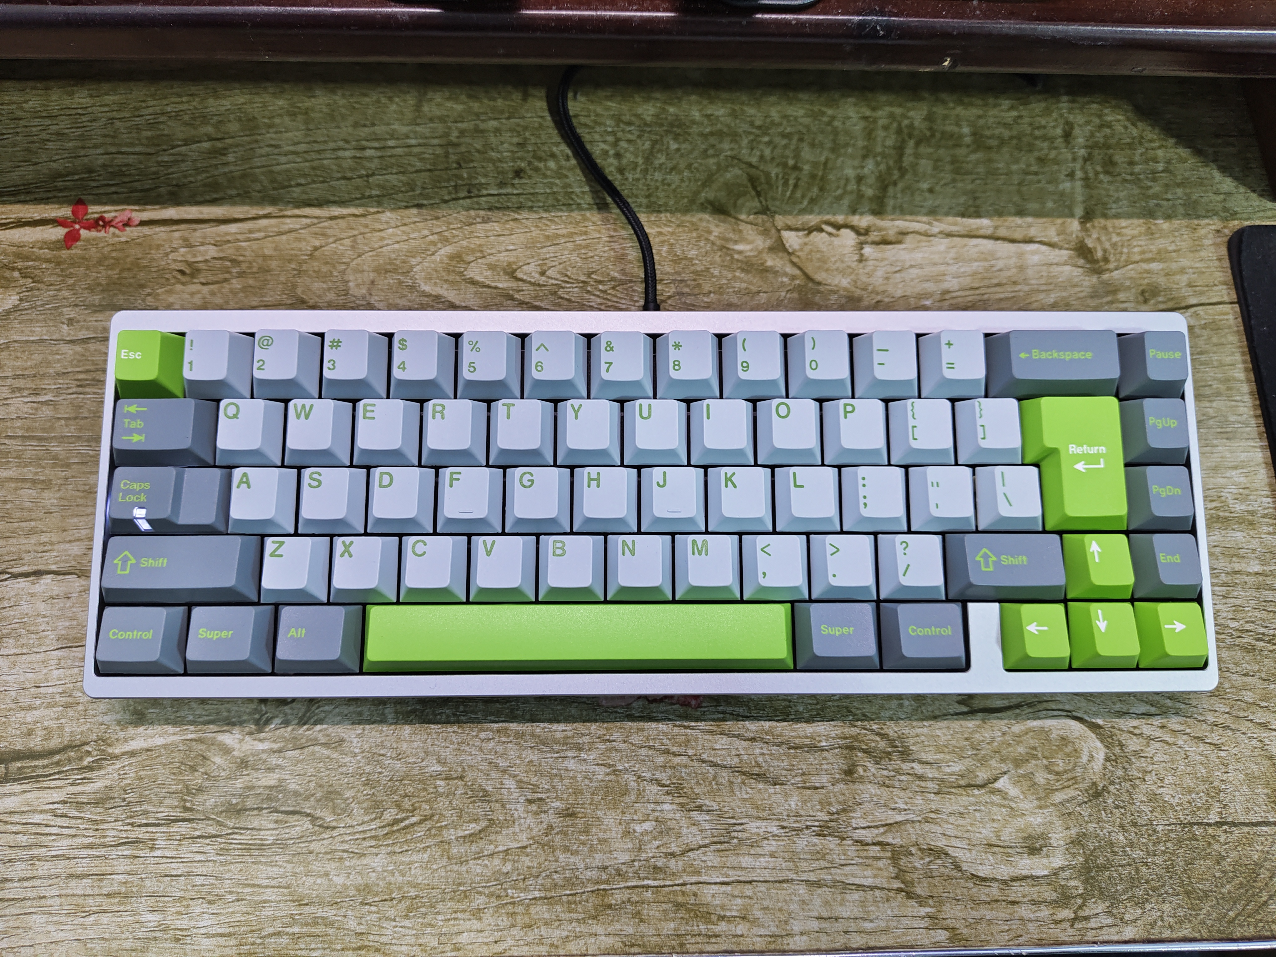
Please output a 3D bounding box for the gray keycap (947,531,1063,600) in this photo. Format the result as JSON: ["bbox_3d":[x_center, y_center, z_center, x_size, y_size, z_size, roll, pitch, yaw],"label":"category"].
[{"bbox_3d":[0.103,0.024,0.245,0.032,0.008,0.018,0,83,-1],"label":"gray keycap"}]

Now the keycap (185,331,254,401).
[{"bbox_3d":[-0.119,-0.032,0.248,0.018,0.010,0.018,0,82,-1],"label":"keycap"}]

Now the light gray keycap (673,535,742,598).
[{"bbox_3d":[0.020,0.024,0.243,0.018,0.008,0.018,0,82,-1],"label":"light gray keycap"}]

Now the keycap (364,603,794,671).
[{"bbox_3d":[-0.016,0.043,0.240,0.118,0.008,0.018,0,82,-1],"label":"keycap"}]

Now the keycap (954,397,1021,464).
[{"bbox_3d":[0.100,-0.014,0.250,0.018,0.007,0.018,0,83,-1],"label":"keycap"}]

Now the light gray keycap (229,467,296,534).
[{"bbox_3d":[-0.104,0.006,0.244,0.018,0.007,0.018,0,83,-1],"label":"light gray keycap"}]

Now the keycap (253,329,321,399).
[{"bbox_3d":[-0.100,-0.032,0.248,0.018,0.009,0.018,0,83,-1],"label":"keycap"}]

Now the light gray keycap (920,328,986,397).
[{"bbox_3d":[0.091,-0.032,0.251,0.018,0.009,0.018,0,83,-1],"label":"light gray keycap"}]

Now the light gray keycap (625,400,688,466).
[{"bbox_3d":[0.005,-0.013,0.248,0.018,0.007,0.018,0,82,-1],"label":"light gray keycap"}]

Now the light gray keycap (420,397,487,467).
[{"bbox_3d":[-0.052,-0.013,0.247,0.018,0.007,0.018,0,83,-1],"label":"light gray keycap"}]

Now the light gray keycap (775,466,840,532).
[{"bbox_3d":[0.048,0.006,0.246,0.018,0.007,0.018,0,83,-1],"label":"light gray keycap"}]

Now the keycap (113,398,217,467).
[{"bbox_3d":[-0.133,-0.013,0.246,0.028,0.007,0.018,0,82,-1],"label":"keycap"}]

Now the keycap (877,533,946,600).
[{"bbox_3d":[0.077,0.024,0.244,0.018,0.008,0.018,0,83,-1],"label":"keycap"}]

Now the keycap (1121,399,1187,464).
[{"bbox_3d":[0.148,-0.014,0.250,0.018,0.008,0.018,0,83,-1],"label":"keycap"}]

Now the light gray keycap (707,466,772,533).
[{"bbox_3d":[0.029,0.006,0.246,0.018,0.007,0.018,0,83,-1],"label":"light gray keycap"}]

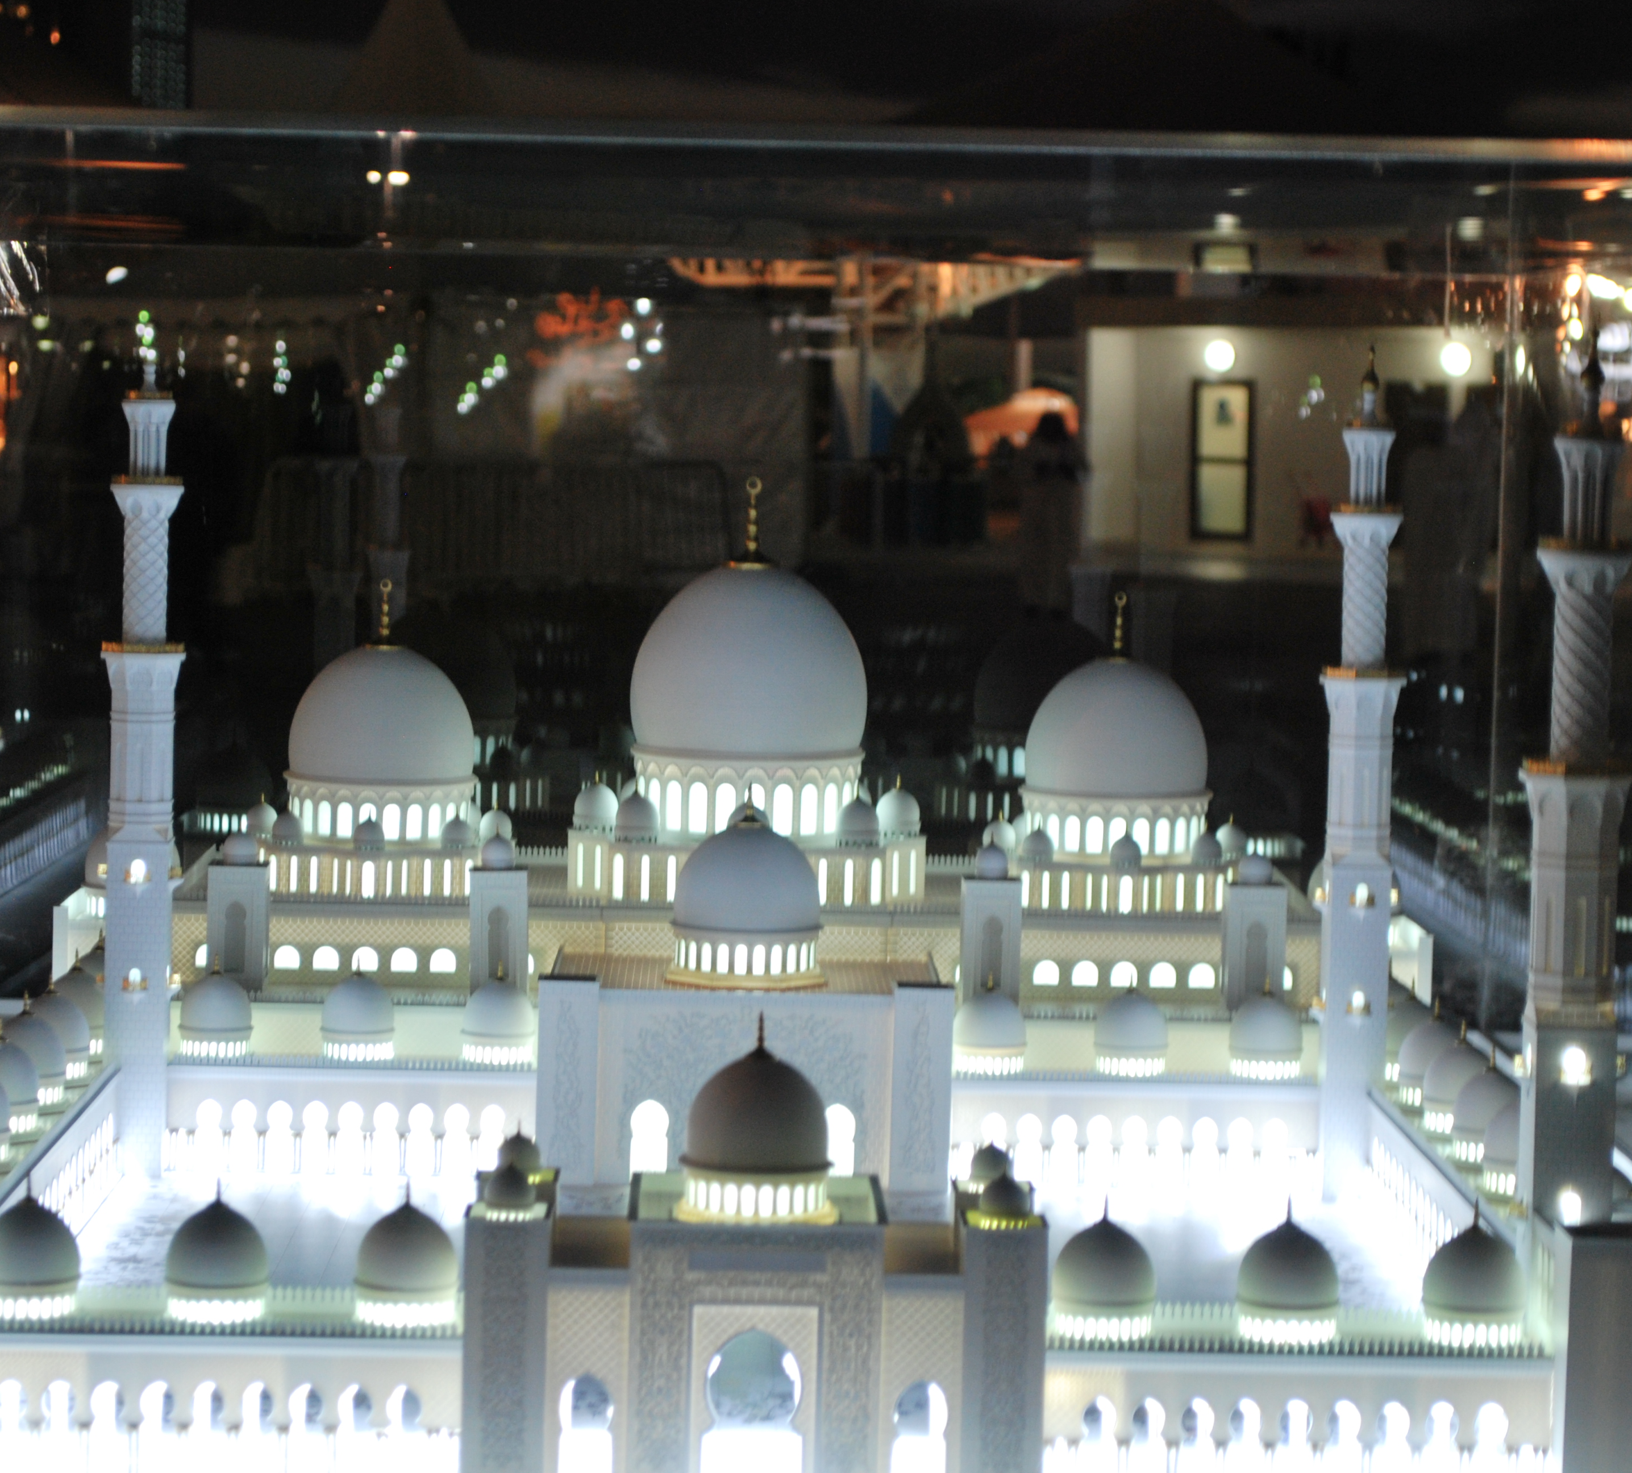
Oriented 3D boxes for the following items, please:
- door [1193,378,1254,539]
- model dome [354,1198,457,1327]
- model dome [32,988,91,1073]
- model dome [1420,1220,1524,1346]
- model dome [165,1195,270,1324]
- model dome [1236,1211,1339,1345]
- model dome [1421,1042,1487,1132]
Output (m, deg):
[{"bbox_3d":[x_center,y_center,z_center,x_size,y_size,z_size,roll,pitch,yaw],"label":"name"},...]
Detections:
[{"bbox_3d":[5.251,-3.566,56.783,0.820,2.060,0.070,3,5,23],"label":"door"},{"bbox_3d":[-0.262,0.335,2.822,0.066,0.074,0.066,1,4,-1],"label":"model dome"},{"bbox_3d":[-0.677,0.264,3.911,0.068,0.076,0.068,1,4,-1],"label":"model dome"},{"bbox_3d":[0.420,0.346,2.819,0.065,0.079,0.065,1,4,-1],"label":"model dome"},{"bbox_3d":[-0.380,0.329,2.801,0.066,0.077,0.066,1,4,-1],"label":"model dome"},{"bbox_3d":[0.302,0.342,2.816,0.066,0.081,0.066,1,4,-1],"label":"model dome"},{"bbox_3d":[0.410,0.220,2.790,0.050,0.055,0.050,1,4,-1],"label":"model dome"}]

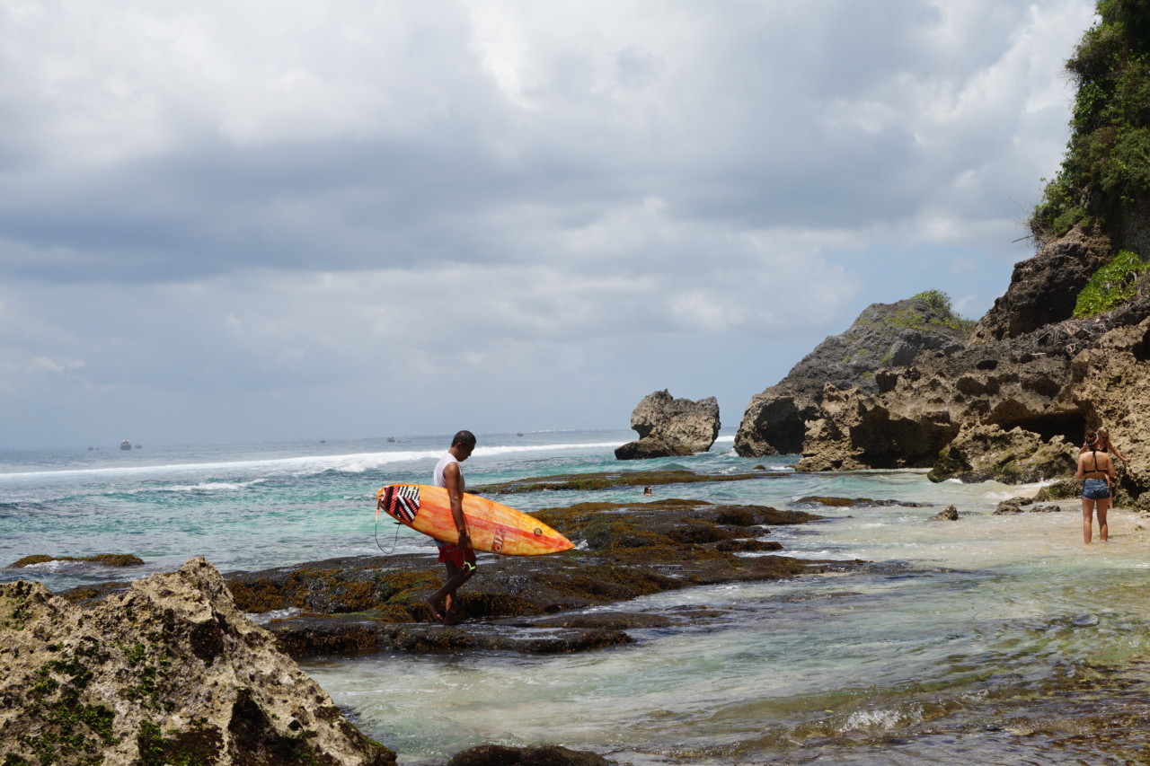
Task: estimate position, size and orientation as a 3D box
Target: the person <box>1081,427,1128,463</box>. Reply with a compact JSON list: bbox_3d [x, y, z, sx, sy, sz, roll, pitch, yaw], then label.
[{"bbox_3d":[8.442,1.366,29.500,0.800,1.380,0.500,-2,-2,14],"label":"person"}]

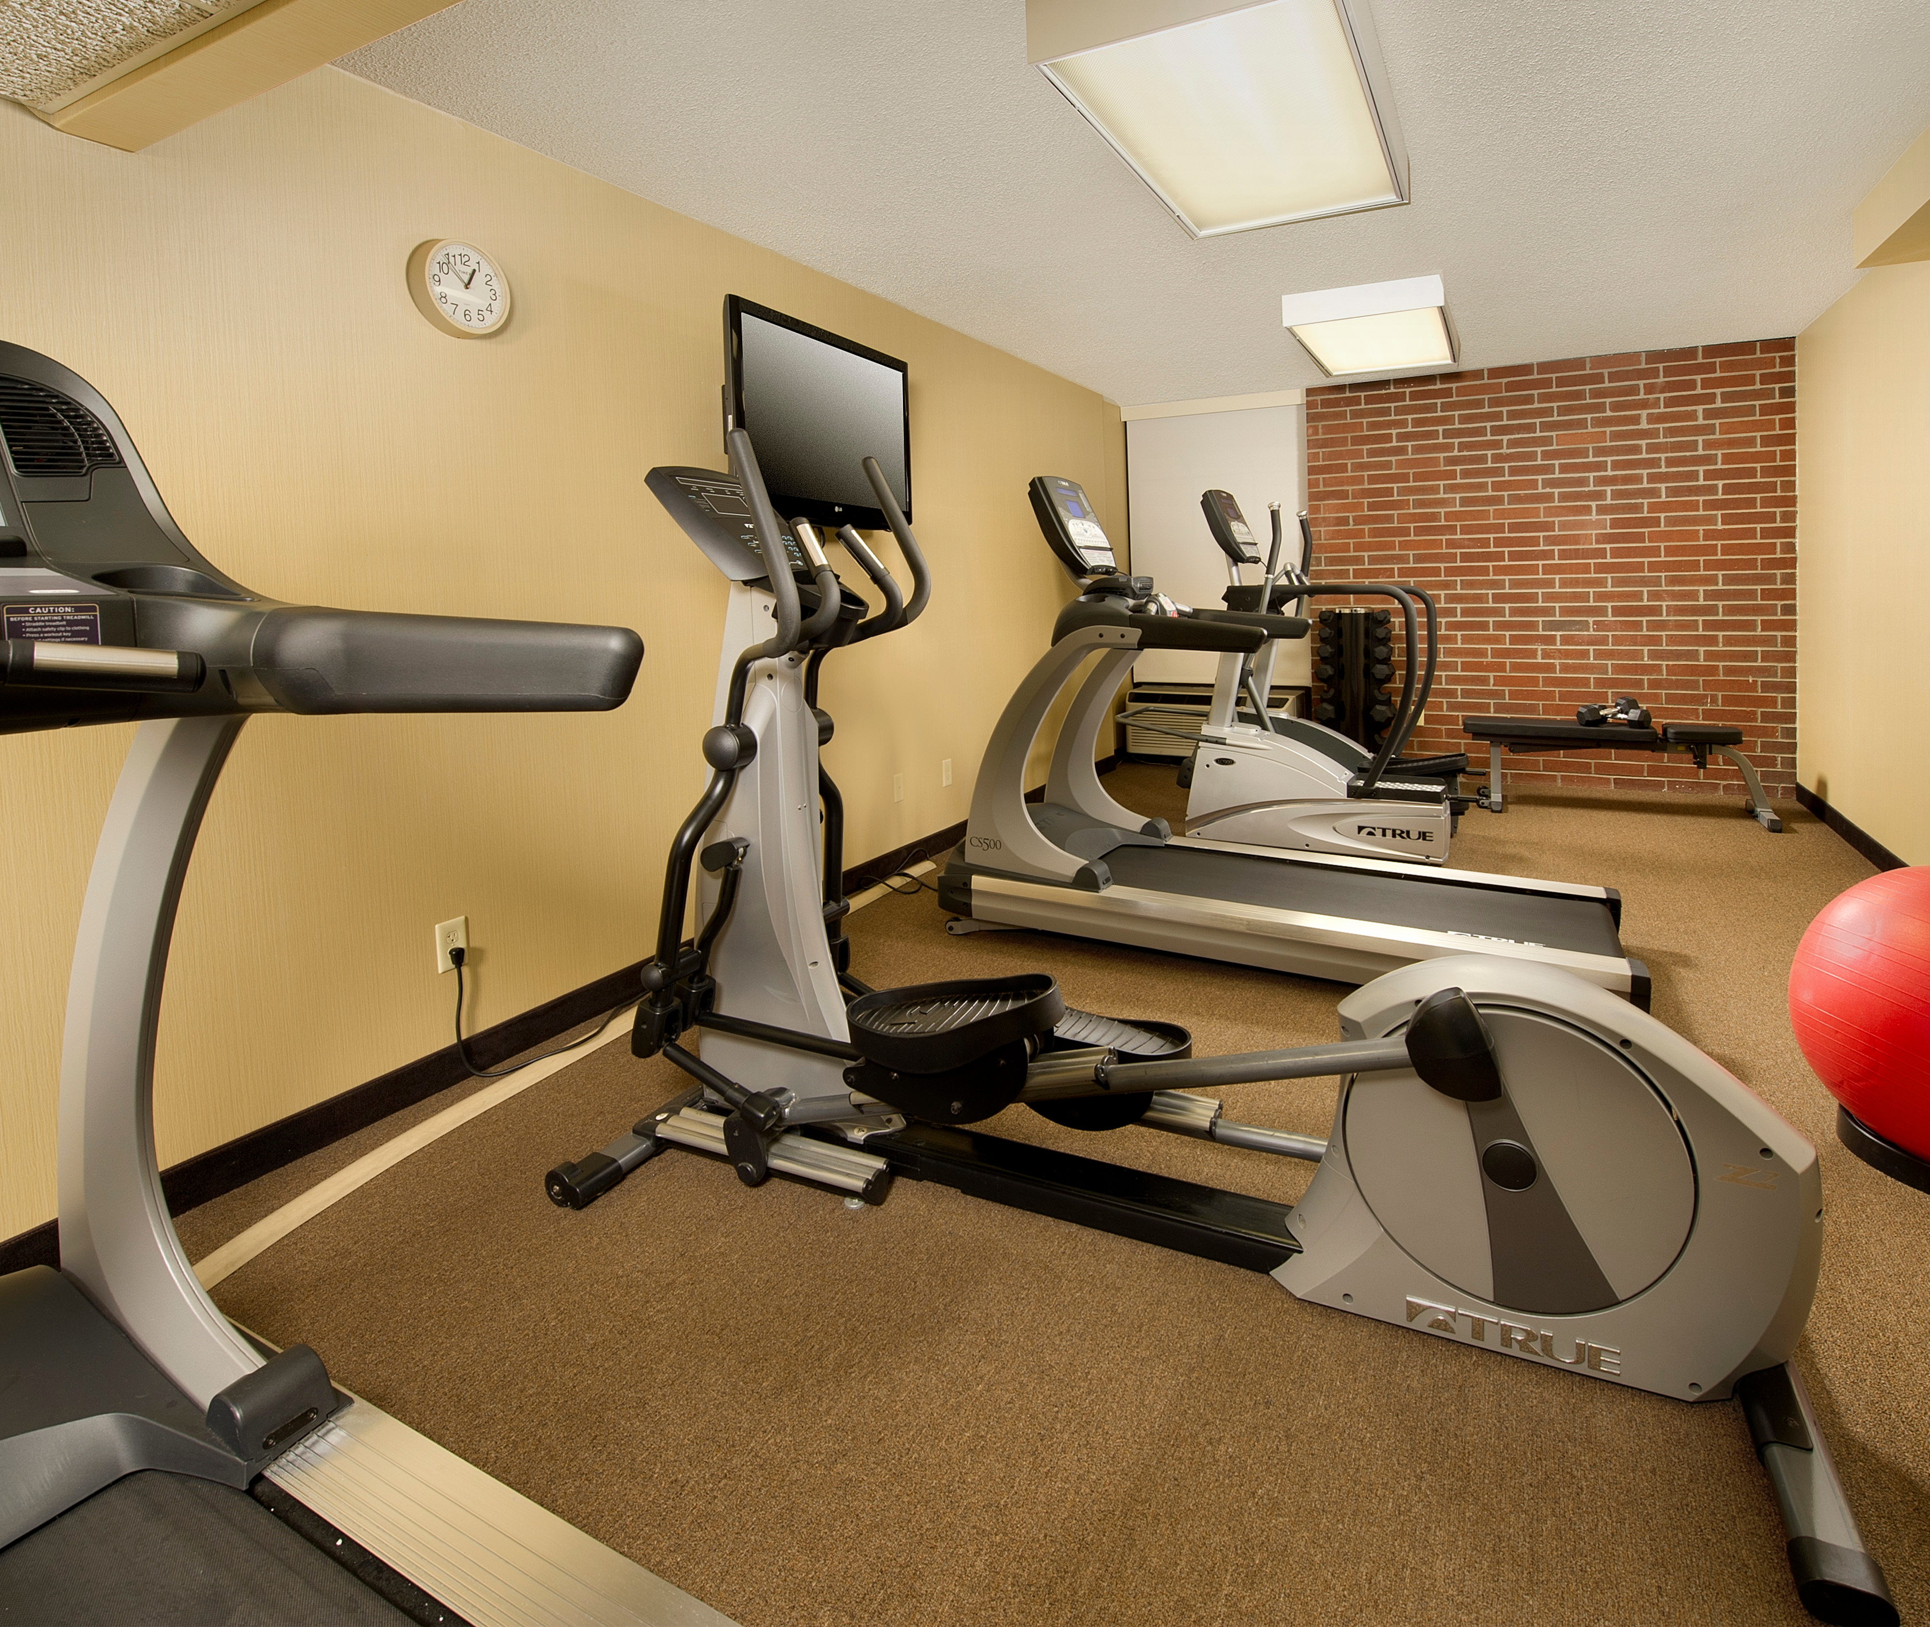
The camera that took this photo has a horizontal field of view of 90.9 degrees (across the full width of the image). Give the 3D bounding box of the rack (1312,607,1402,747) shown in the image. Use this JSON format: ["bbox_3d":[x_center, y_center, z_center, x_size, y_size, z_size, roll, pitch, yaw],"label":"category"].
[{"bbox_3d":[2.188,-0.661,5.300,0.500,0.980,0.450,4,10,25],"label":"rack"}]

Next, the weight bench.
[{"bbox_3d":[3.137,-0.236,4.626,1.260,0.430,0.550,3,10,22],"label":"weight bench"}]

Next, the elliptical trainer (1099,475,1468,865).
[{"bbox_3d":[1.546,-0.693,4.270,1.380,1.540,0.720,4,10,26],"label":"elliptical trainer"}]

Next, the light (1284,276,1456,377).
[{"bbox_3d":[1.859,-2.159,4.276,0.590,0.130,1.150,5,11,30],"label":"light"}]

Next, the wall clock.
[{"bbox_3d":[-1.200,-1.240,2.246,0.065,0.230,0.230,5,11,31],"label":"wall clock"}]

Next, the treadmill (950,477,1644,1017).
[{"bbox_3d":[0.925,-0.307,2.932,1.930,1.450,0.780,4,10,25],"label":"treadmill"}]

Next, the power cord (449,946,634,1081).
[{"bbox_3d":[-1.032,0.436,2.414,0.100,0.320,0.520,5,11,30],"label":"power cord"}]

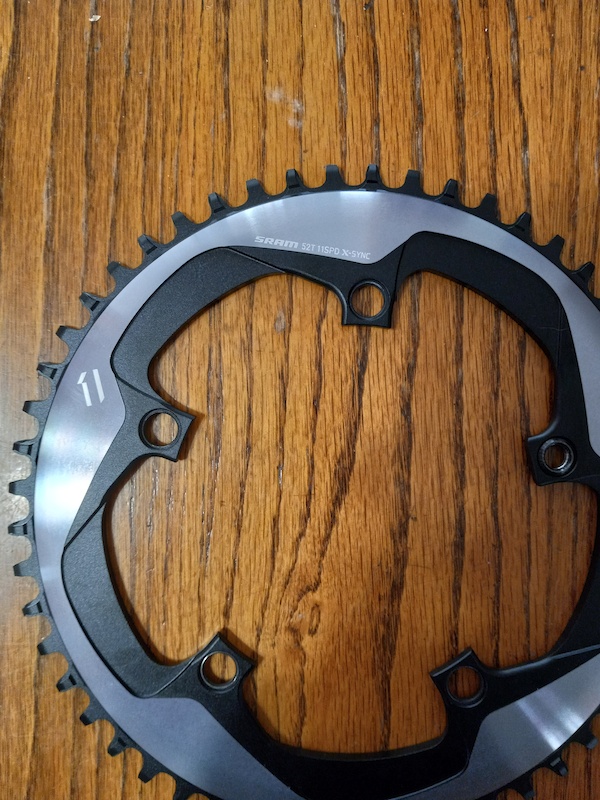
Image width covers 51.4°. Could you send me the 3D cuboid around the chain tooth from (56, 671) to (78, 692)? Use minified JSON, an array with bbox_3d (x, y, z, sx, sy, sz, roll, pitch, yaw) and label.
[{"bbox_3d":[-0.072,0.088,0.195,0.007,0.003,0.005,-31,91,-1],"label":"chain tooth"}]

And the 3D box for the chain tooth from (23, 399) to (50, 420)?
[{"bbox_3d":[-0.083,0.003,0.195,0.006,0.003,0.005,17,89,-1],"label":"chain tooth"}]

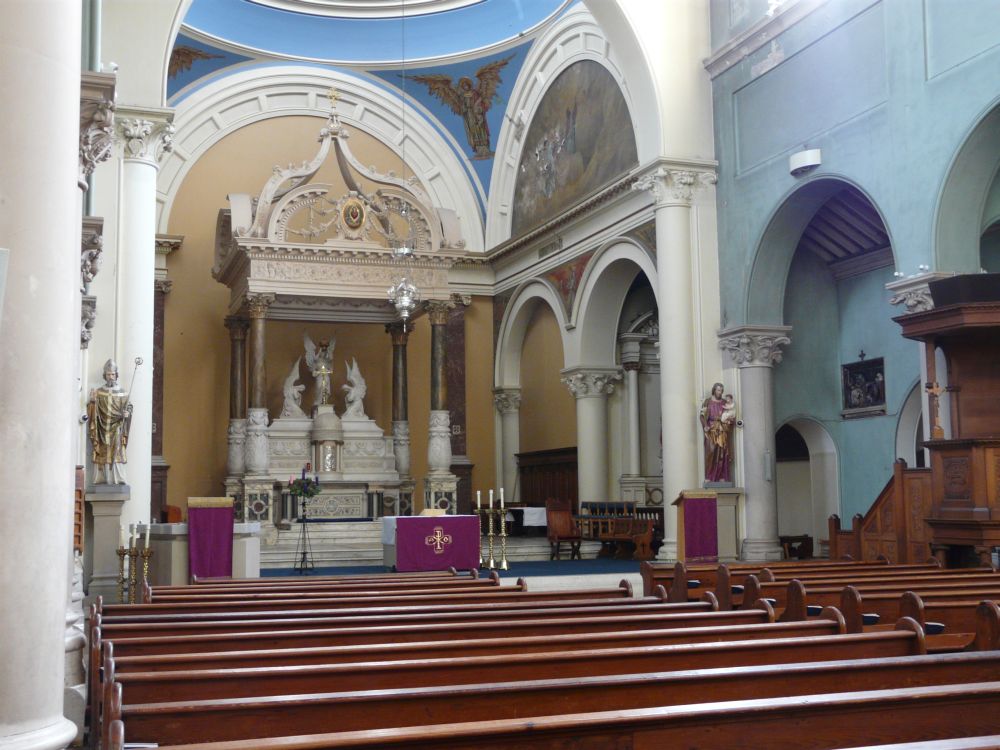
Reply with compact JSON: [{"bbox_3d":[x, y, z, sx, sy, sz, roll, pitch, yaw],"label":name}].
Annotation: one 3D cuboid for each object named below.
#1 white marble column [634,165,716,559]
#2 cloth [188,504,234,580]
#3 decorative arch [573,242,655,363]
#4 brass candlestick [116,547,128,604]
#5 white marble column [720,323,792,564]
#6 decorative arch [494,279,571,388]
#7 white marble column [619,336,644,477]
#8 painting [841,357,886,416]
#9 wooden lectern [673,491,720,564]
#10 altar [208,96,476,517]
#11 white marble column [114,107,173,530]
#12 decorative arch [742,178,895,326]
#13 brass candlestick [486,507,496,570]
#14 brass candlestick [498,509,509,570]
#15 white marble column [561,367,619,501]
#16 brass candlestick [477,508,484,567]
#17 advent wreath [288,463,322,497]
[{"bbox_3d":[3.478,-0.322,22.672,1.080,7.800,1.080,2,-6,-19],"label":"white marble column"},{"bbox_3d":[-4.218,2.477,16.897,0.650,1.060,0.070,2,-6,-19],"label":"cloth"},{"bbox_3d":[2.845,-1.703,25.453,0.800,2.700,5.100,2,-6,-19],"label":"decorative arch"},{"bbox_3d":[-5.216,2.902,15.969,0.190,1.060,0.190,2,-6,-19],"label":"brass candlestick"},{"bbox_3d":[4.965,1.345,22.325,1.020,4.400,1.020,2,-6,-19],"label":"white marble column"},{"bbox_3d":[1.106,-1.209,30.594,0.800,2.700,5.400,2,-6,-19],"label":"decorative arch"},{"bbox_3d":[3.222,0.750,27.788,0.450,3.300,0.450,2,-6,-19],"label":"white marble column"},{"bbox_3d":[7.099,0.247,22.623,0.120,1.020,1.350,2,-6,-19],"label":"painting"},{"bbox_3d":[3.625,2.827,21.454,0.700,1.300,0.460,2,-6,-19],"label":"wooden lectern"},{"bbox_3d":[-4.085,-1.863,28.477,5.300,10.660,5.300,2,-6,-19],"label":"altar"},{"bbox_3d":[-5.986,-0.542,18.990,1.000,7.640,1.000,2,-6,-19],"label":"white marble column"},{"bbox_3d":[5.579,-2.239,19.589,0.800,2.170,4.300,2,-6,-19],"label":"decorative arch"},{"bbox_3d":[-0.129,2.828,20.001,0.190,1.060,0.190,2,-6,-19],"label":"brass candlestick"},{"bbox_3d":[0.044,2.829,19.830,0.170,1.030,0.170,2,-6,-19],"label":"brass candlestick"},{"bbox_3d":[2.173,1.697,27.284,1.020,3.650,1.020,2,-6,-19],"label":"white marble column"},{"bbox_3d":[-0.339,2.908,20.718,0.190,1.050,0.190,0,-6,0],"label":"brass candlestick"},{"bbox_3d":[-3.358,1.851,19.981,0.570,0.540,0.570,2,-6,-19],"label":"advent wreath"}]

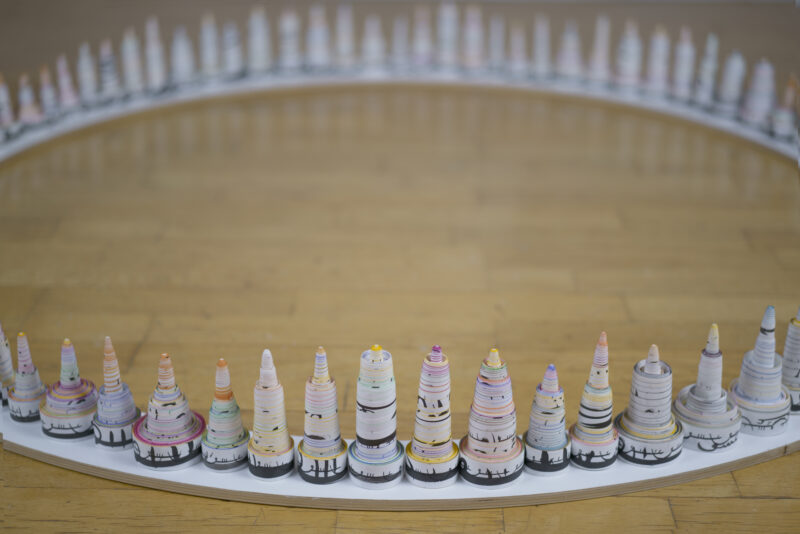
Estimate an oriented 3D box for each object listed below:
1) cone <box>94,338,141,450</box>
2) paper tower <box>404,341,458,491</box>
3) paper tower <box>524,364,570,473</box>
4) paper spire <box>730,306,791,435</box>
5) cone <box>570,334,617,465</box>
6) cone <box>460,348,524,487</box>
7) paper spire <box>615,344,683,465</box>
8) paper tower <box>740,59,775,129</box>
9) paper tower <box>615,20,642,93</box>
[{"bbox_3d":[-0.272,0.114,1.162,0.043,0.108,0.043,0,23,0],"label":"cone"},{"bbox_3d":[0.028,0.122,1.032,0.046,0.123,0.046,0,23,0],"label":"paper tower"},{"bbox_3d":[0.129,0.128,1.054,0.041,0.095,0.041,0,23,0],"label":"paper tower"},{"bbox_3d":[0.334,0.090,1.113,0.051,0.117,0.051,0,23,0],"label":"paper spire"},{"bbox_3d":[0.183,0.119,1.124,0.045,0.131,0.045,0,23,0],"label":"cone"},{"bbox_3d":[0.085,0.130,1.106,0.059,0.125,0.059,0,23,0],"label":"cone"},{"bbox_3d":[0.236,0.122,1.142,0.062,0.112,0.062,0,23,0],"label":"paper spire"},{"bbox_3d":[0.621,-0.303,2.121,0.053,0.118,0.053,0,23,0],"label":"paper tower"},{"bbox_3d":[0.431,-0.395,2.306,0.053,0.138,0.053,0,23,0],"label":"paper tower"}]

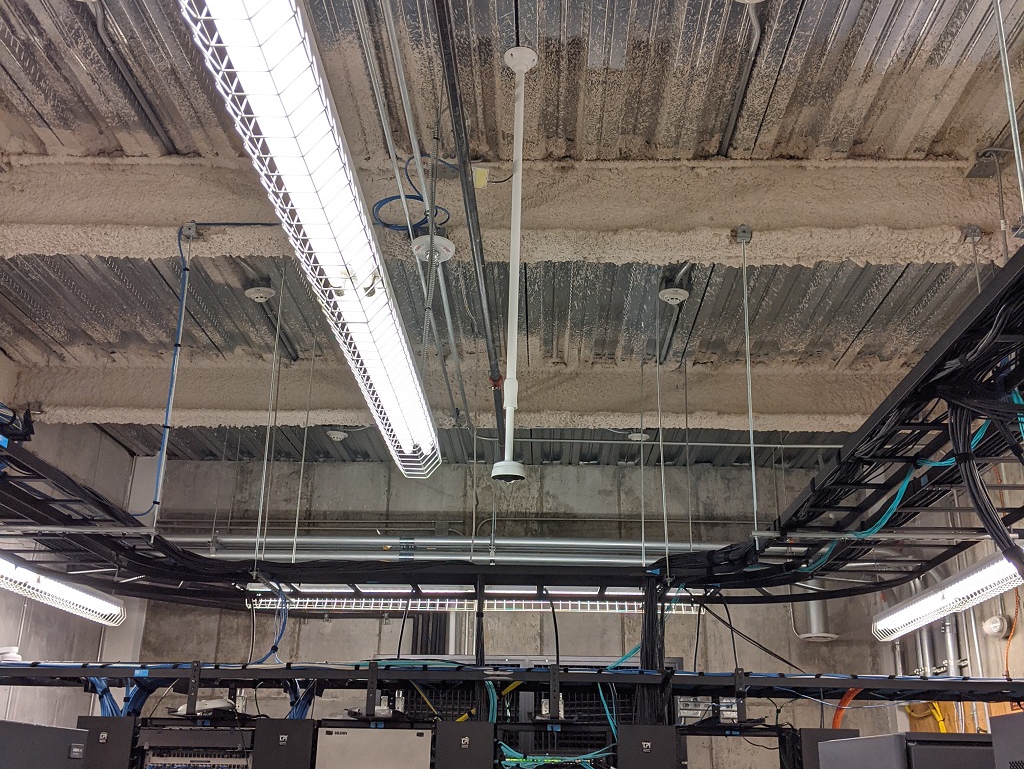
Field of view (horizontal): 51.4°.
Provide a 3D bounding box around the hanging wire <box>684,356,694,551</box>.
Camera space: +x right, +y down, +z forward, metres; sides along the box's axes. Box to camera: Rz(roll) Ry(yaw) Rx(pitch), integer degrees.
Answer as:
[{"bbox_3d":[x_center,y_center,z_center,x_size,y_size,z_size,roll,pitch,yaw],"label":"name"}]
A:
[{"bbox_3d":[1.010,0.374,6.081,0.014,1.170,0.014,1,-20,2],"label":"hanging wire"}]

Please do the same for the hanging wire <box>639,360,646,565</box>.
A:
[{"bbox_3d":[0.726,0.410,5.886,0.014,1.200,0.014,1,-20,2],"label":"hanging wire"}]

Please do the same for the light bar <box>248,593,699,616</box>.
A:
[{"bbox_3d":[-0.202,1.148,5.703,2.450,0.140,0.160,1,-20,2],"label":"light bar"}]

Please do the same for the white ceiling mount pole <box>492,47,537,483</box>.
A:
[{"bbox_3d":[0.011,-0.411,3.396,0.110,1.490,0.110,1,-20,2],"label":"white ceiling mount pole"}]

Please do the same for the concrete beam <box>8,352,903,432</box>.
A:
[{"bbox_3d":[-0.217,0.054,6.465,5.550,0.320,0.340,1,-20,2],"label":"concrete beam"}]

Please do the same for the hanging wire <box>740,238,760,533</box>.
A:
[{"bbox_3d":[0.886,-0.004,3.952,0.016,1.190,0.016,1,-20,2],"label":"hanging wire"}]

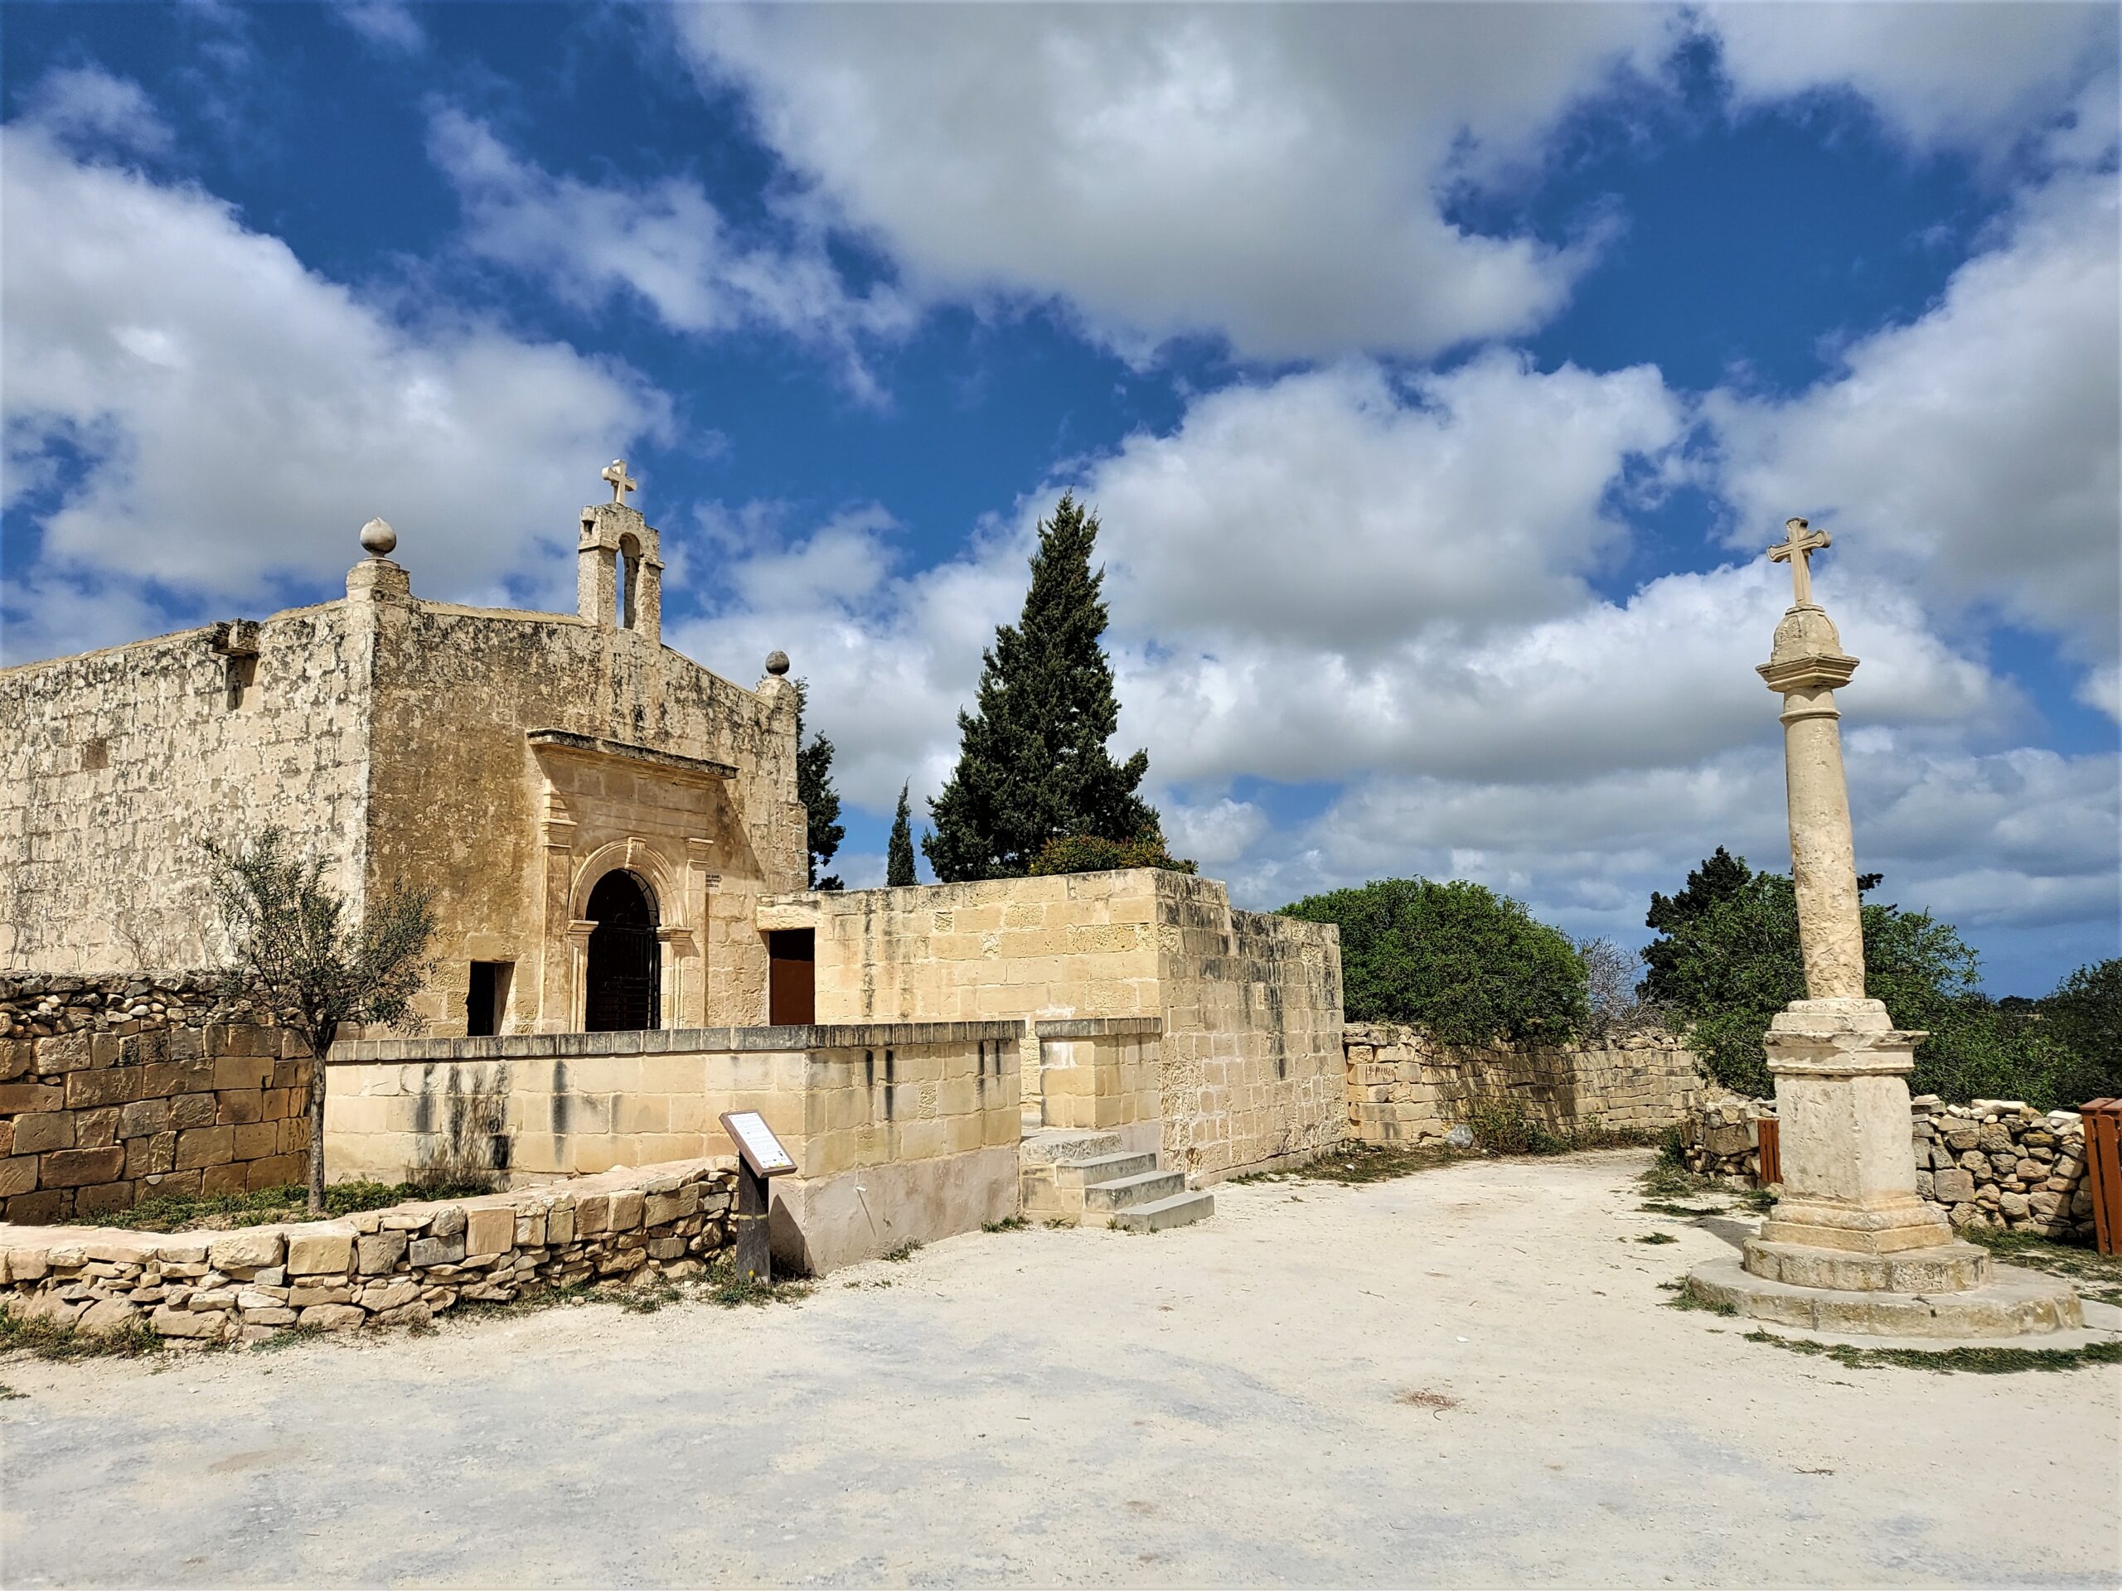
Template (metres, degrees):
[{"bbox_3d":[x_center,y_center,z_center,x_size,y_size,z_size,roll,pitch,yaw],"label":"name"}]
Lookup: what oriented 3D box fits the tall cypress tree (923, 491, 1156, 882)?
[{"bbox_3d":[-0.399,0.051,24.759,3.800,10.250,3.800,-1,-8,0],"label":"tall cypress tree"}]

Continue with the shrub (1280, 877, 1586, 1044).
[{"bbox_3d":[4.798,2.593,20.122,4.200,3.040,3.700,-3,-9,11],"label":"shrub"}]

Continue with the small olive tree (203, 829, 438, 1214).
[{"bbox_3d":[-4.750,1.403,9.816,1.500,2.400,1.400,-1,-8,0],"label":"small olive tree"}]

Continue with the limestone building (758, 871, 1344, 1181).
[{"bbox_3d":[0.088,2.926,19.327,5.200,3.200,5.800,-6,-10,28],"label":"limestone building"}]

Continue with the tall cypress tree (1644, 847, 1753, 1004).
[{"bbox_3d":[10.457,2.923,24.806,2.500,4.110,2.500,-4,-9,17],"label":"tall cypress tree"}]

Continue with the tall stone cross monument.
[{"bbox_3d":[4.233,0.550,8.396,1.850,4.280,1.850,3,-9,-25],"label":"tall stone cross monument"}]

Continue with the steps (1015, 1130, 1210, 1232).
[{"bbox_3d":[0.445,3.072,12.241,1.300,0.580,1.320,-6,-10,28],"label":"steps"}]

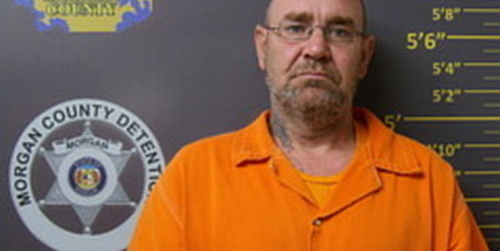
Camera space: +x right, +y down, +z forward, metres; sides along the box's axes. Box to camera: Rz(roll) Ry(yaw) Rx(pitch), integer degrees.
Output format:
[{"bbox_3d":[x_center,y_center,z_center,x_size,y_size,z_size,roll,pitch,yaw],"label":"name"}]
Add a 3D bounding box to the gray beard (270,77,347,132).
[{"bbox_3d":[0.091,-0.033,1.025,0.118,0.085,0.080,3,0,2],"label":"gray beard"}]

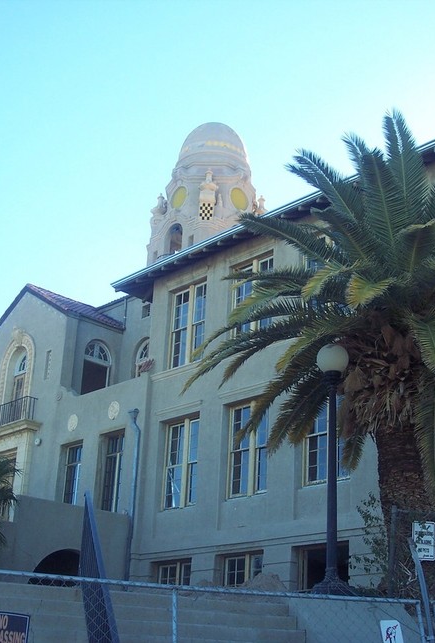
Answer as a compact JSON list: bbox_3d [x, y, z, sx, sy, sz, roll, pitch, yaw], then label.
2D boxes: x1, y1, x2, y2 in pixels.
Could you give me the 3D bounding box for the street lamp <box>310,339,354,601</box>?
[{"bbox_3d":[1.466,1.826,12.284,0.500,3.272,0.500,0,-21,7],"label":"street lamp"}]

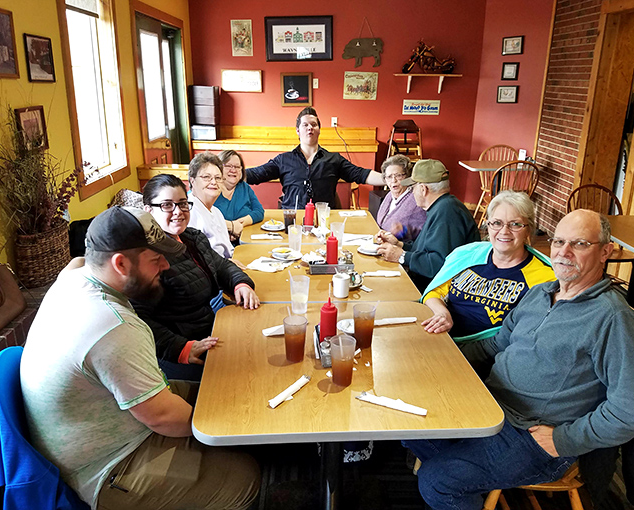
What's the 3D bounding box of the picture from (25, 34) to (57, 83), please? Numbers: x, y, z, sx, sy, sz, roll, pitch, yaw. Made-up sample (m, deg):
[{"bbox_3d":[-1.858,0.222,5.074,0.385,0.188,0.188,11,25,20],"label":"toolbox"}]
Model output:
[{"bbox_3d":[-1.443,-1.032,2.701,0.022,0.228,0.295,0,19,-3],"label":"picture"}]

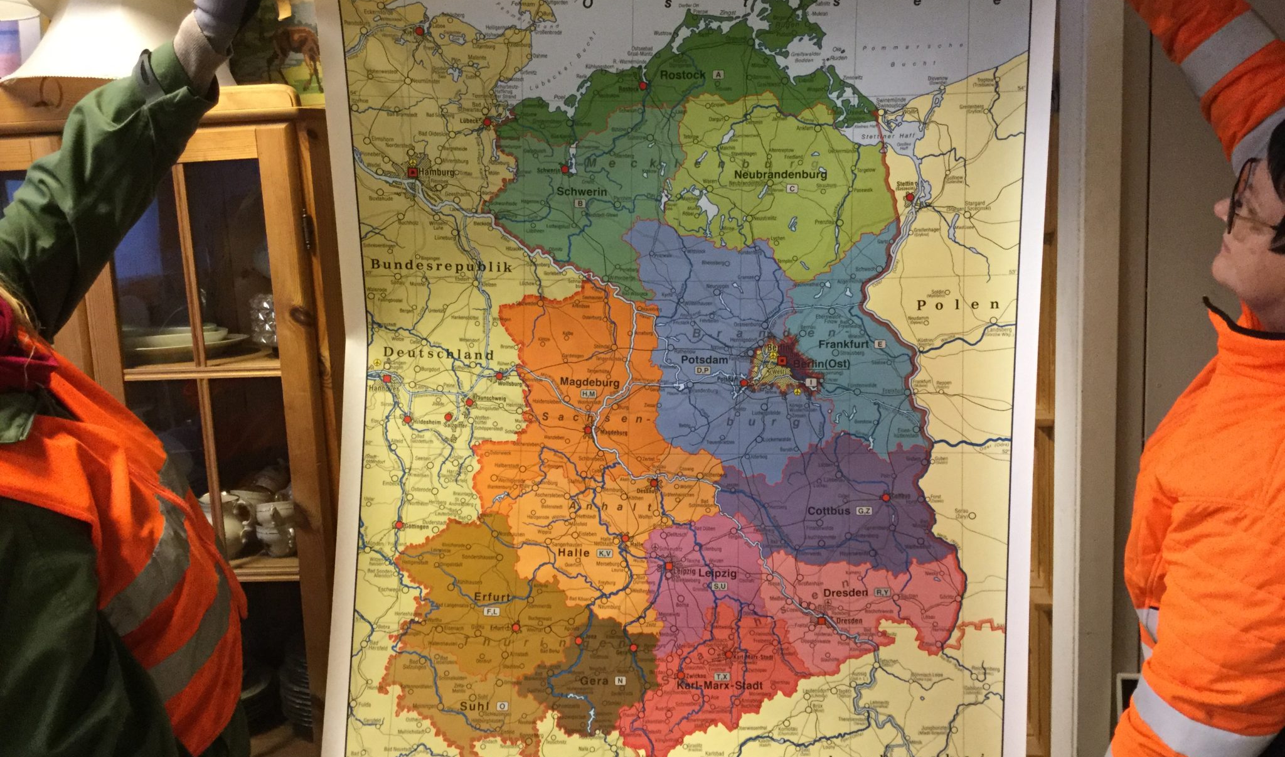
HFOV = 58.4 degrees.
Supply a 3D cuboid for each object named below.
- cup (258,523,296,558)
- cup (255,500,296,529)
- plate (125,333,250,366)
[{"bbox_3d":[-0.668,0.294,2.133,0.090,0.054,0.112,-9,11,-32],"label":"cup"},{"bbox_3d":[-0.675,0.253,2.124,0.090,0.054,0.112,-4,10,-6],"label":"cup"},{"bbox_3d":[-0.887,-0.065,2.162,0.300,0.030,0.300,-3,9,0],"label":"plate"}]

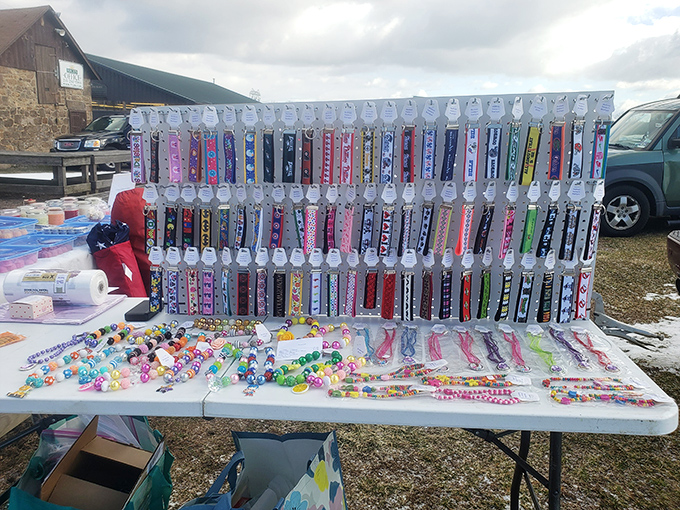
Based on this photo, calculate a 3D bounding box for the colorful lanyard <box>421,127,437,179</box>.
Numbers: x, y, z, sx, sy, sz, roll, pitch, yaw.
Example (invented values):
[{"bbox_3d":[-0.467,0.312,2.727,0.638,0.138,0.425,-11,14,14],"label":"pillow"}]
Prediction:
[{"bbox_3d":[0.225,-0.259,1.293,0.034,0.129,0.014,2,14,7],"label":"colorful lanyard"}]

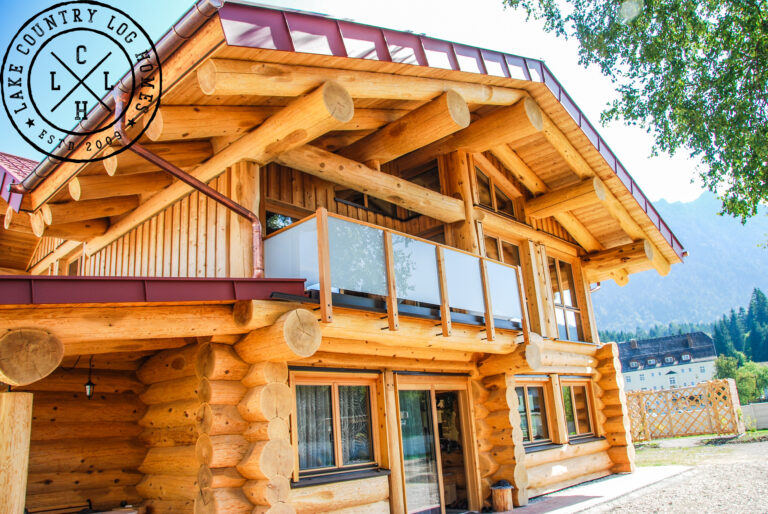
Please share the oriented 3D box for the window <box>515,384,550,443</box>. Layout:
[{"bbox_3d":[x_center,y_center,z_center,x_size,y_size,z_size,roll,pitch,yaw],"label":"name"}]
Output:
[{"bbox_3d":[2.814,2.992,11.071,0.134,1.200,1.536,-17,-20,39],"label":"window"}]

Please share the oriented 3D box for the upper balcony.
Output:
[{"bbox_3d":[0.412,0.624,9.033,1.334,1.416,4.731,-18,-21,40],"label":"upper balcony"}]

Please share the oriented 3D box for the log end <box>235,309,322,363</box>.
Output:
[{"bbox_3d":[-1.233,0.944,6.435,0.960,0.499,0.480,-17,-20,39],"label":"log end"}]

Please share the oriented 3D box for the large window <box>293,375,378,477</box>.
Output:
[{"bbox_3d":[-0.672,2.413,8.323,0.140,1.372,1.638,-18,-21,40],"label":"large window"}]

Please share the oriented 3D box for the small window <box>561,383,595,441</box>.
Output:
[{"bbox_3d":[4.164,3.323,12.571,0.134,1.200,1.536,-17,-20,39],"label":"small window"}]

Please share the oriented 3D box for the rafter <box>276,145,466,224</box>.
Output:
[{"bbox_3d":[-0.030,-1.273,10.205,0.444,0.464,4.731,-18,-21,40],"label":"rafter"}]

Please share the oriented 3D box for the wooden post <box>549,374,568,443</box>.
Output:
[{"bbox_3d":[3.792,3.414,12.877,0.235,1.499,0.349,-18,-21,40],"label":"wooden post"}]

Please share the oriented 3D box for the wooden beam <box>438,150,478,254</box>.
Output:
[{"bbox_3d":[1.734,-0.294,11.845,0.470,3.873,0.470,-18,-21,40],"label":"wooden beam"}]

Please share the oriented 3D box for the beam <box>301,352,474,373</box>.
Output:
[{"bbox_3d":[0.138,1.675,9.398,0.349,0.375,4.635,-18,-21,40],"label":"beam"}]

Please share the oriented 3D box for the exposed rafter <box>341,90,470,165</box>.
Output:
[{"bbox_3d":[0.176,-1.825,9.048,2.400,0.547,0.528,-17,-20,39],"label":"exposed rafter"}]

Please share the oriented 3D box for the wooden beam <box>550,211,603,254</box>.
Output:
[{"bbox_3d":[4.628,-0.586,13.789,0.326,0.326,2.112,-17,-38,39],"label":"wooden beam"}]

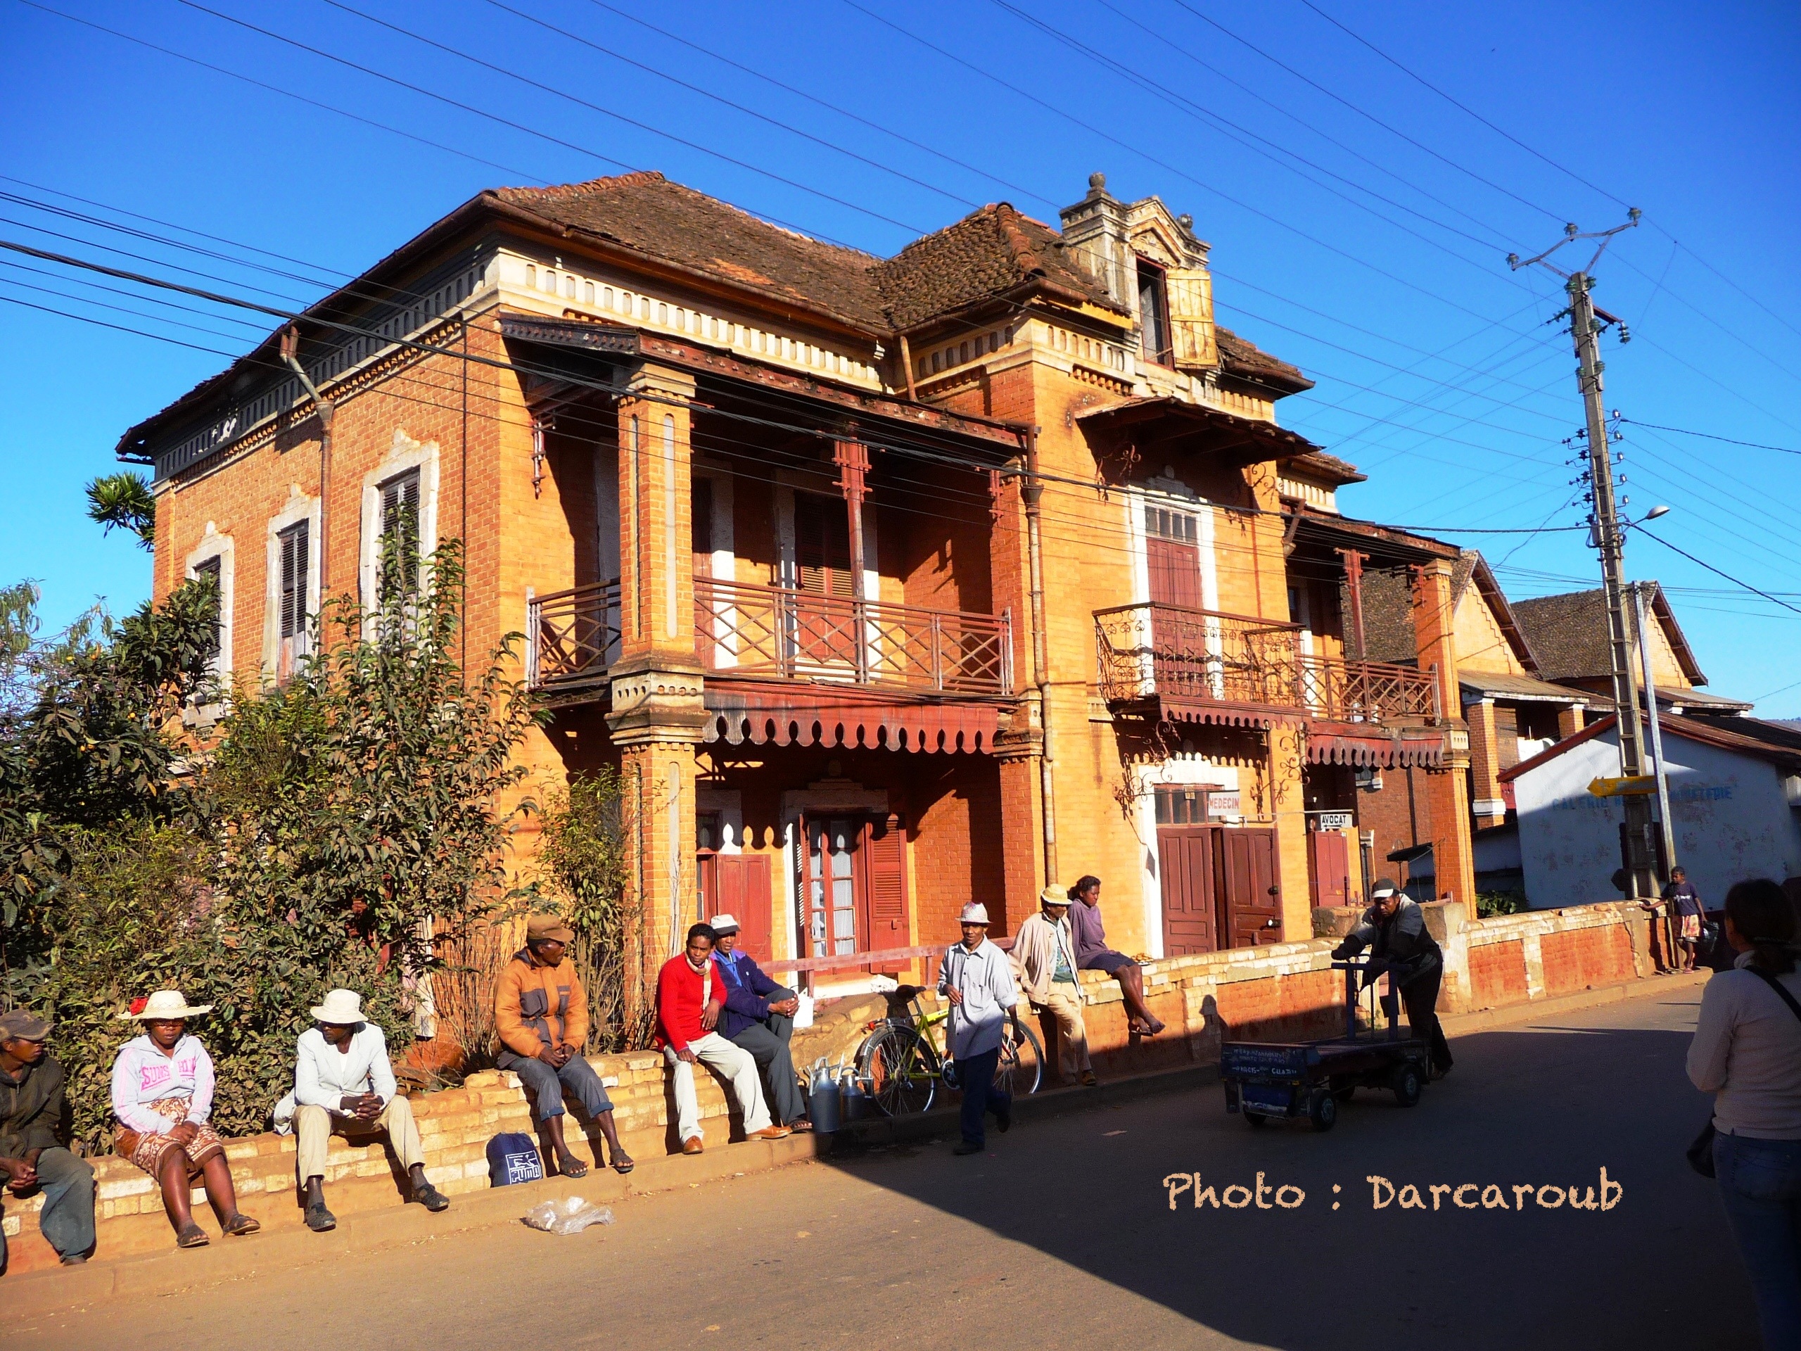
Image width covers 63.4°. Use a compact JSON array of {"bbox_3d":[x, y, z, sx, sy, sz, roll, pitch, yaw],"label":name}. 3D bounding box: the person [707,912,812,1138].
[{"bbox_3d":[-0.967,2.432,10.307,0.800,1.460,0.560,-7,-8,41],"label":"person"}]

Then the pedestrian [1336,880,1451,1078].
[{"bbox_3d":[4.131,2.530,12.100,0.850,1.620,0.600,4,-9,-42],"label":"pedestrian"}]

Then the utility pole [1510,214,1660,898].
[{"bbox_3d":[9.618,-1.118,19.738,0.700,10.184,1.800,4,-8,-44],"label":"utility pole"}]

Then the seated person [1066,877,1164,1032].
[{"bbox_3d":[1.801,2.353,12.150,0.780,1.320,0.460,-8,-9,42],"label":"seated person"}]

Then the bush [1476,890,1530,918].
[{"bbox_3d":[9.680,3.847,23.500,1.150,0.900,1.000,4,-9,-39],"label":"bush"}]

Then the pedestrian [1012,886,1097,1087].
[{"bbox_3d":[1.175,2.367,11.094,0.525,1.515,0.485,3,-8,-38],"label":"pedestrian"}]

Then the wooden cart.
[{"bbox_3d":[3.138,2.668,10.595,1.664,1.030,0.753,4,-8,-44],"label":"wooden cart"}]

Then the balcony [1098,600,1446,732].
[{"bbox_3d":[6.266,-0.036,21.617,9.761,1.169,0.950,5,-9,-45],"label":"balcony"}]

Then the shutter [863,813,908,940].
[{"bbox_3d":[-0.157,2.653,17.870,0.480,1.917,0.050,-4,-7,14],"label":"shutter"}]

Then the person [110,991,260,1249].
[{"bbox_3d":[-3.888,2.363,7.915,0.550,1.290,0.780,4,-9,-38],"label":"person"}]

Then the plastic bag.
[{"bbox_3d":[-1.926,3.145,8.470,0.530,0.150,0.340,-1,-7,-6],"label":"plastic bag"}]

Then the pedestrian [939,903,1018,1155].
[{"bbox_3d":[0.549,2.490,10.250,0.500,1.700,0.450,-5,-7,25],"label":"pedestrian"}]

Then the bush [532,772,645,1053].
[{"bbox_3d":[-2.377,1.860,11.237,0.850,2.250,0.850,-2,-7,0],"label":"bush"}]

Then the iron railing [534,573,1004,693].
[{"bbox_3d":[-1.439,-0.221,17.648,5.488,1.176,2.646,4,-8,-44],"label":"iron railing"}]

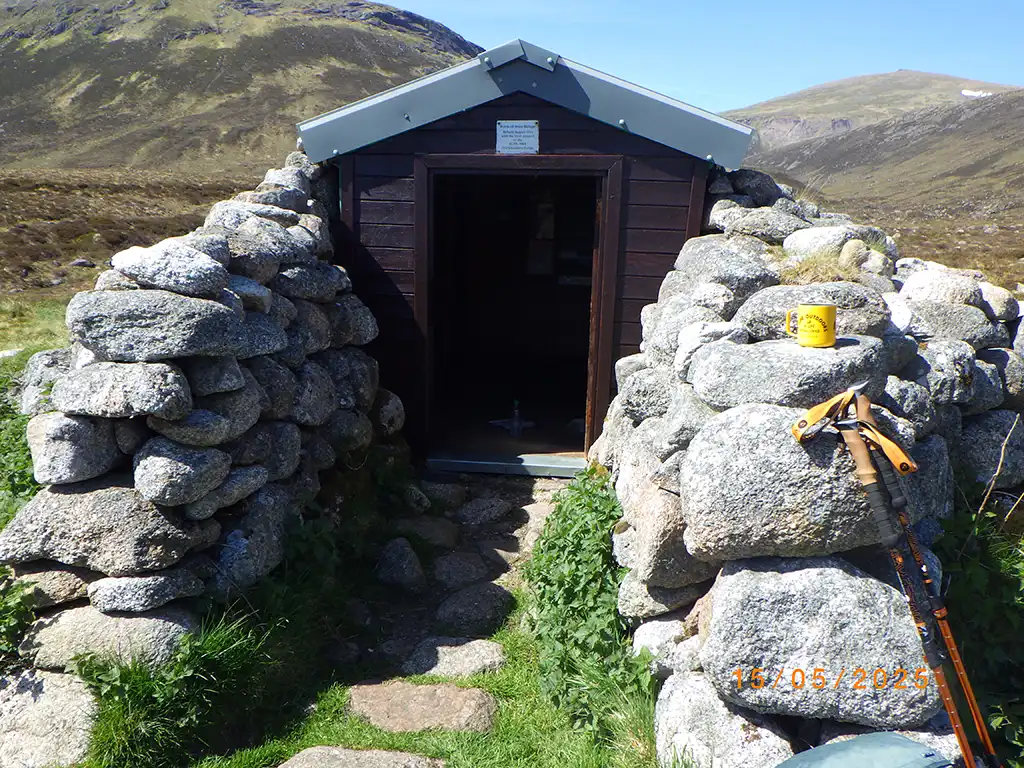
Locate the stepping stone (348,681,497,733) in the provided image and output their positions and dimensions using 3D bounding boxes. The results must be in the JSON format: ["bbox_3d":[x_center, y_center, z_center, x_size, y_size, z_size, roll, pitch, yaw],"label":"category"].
[{"bbox_3d":[-0.272,1.003,2.530,0.448,0.090,0.223,3,11,6],"label":"stepping stone"}]

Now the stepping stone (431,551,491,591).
[{"bbox_3d":[-0.203,0.770,3.350,0.224,0.120,0.247,3,11,6],"label":"stepping stone"}]

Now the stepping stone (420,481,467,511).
[{"bbox_3d":[-0.339,0.569,4.111,0.216,0.120,0.252,3,11,6],"label":"stepping stone"}]

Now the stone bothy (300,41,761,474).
[{"bbox_3d":[0.171,-0.855,5.502,2.226,2.159,2.850,3,11,6],"label":"stone bothy"}]

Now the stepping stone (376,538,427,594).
[{"bbox_3d":[-0.445,0.742,3.319,0.189,0.180,0.247,3,11,6],"label":"stepping stone"}]

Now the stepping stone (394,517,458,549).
[{"bbox_3d":[-0.382,0.683,3.720,0.273,0.100,0.275,3,11,6],"label":"stepping stone"}]

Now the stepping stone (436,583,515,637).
[{"bbox_3d":[-0.140,0.844,3.044,0.277,0.140,0.274,3,11,6],"label":"stepping stone"}]

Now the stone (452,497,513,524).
[{"bbox_3d":[-0.136,0.630,3.987,0.269,0.100,0.298,3,11,6],"label":"stone"}]

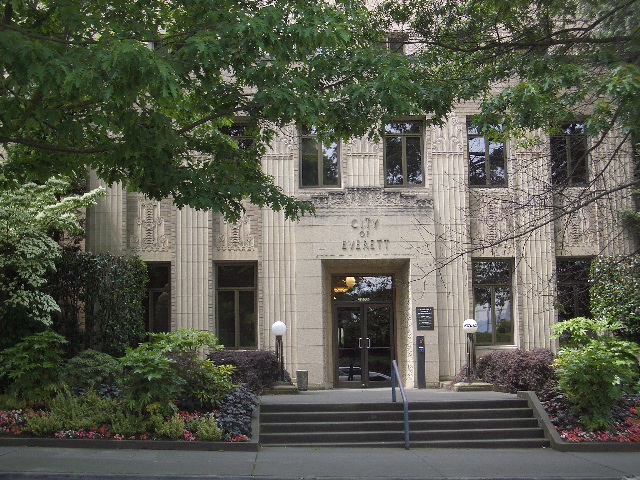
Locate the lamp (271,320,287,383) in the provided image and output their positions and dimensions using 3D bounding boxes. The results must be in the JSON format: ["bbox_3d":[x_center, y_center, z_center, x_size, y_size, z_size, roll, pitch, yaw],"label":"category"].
[{"bbox_3d":[-0.996,2.698,21.912,0.350,1.480,0.350,-1,-7,-2],"label":"lamp"}]

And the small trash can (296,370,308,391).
[{"bbox_3d":[-0.438,3.472,22.394,0.290,0.490,0.290,-1,-7,-2],"label":"small trash can"}]

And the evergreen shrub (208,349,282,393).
[{"bbox_3d":[-1.747,3.097,21.429,1.720,1.040,1.400,-1,-7,-2],"label":"evergreen shrub"}]

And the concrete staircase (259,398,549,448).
[{"bbox_3d":[1.463,3.403,16.612,5.130,0.760,1.450,-1,-7,-2],"label":"concrete staircase"}]

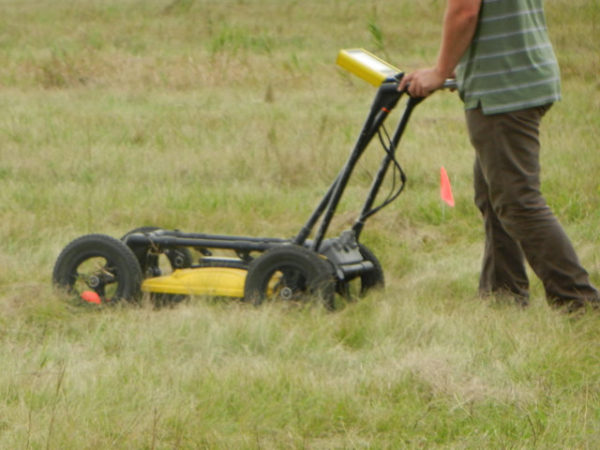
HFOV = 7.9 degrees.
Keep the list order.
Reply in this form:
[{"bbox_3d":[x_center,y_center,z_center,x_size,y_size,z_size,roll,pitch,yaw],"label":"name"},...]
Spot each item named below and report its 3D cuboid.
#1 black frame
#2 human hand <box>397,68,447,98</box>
[{"bbox_3d":[-0.068,-0.181,17.000,1.160,0.800,0.440,3,5,24],"label":"black frame"},{"bbox_3d":[0.465,-0.541,16.700,0.165,0.085,0.090,-13,-1,24],"label":"human hand"}]

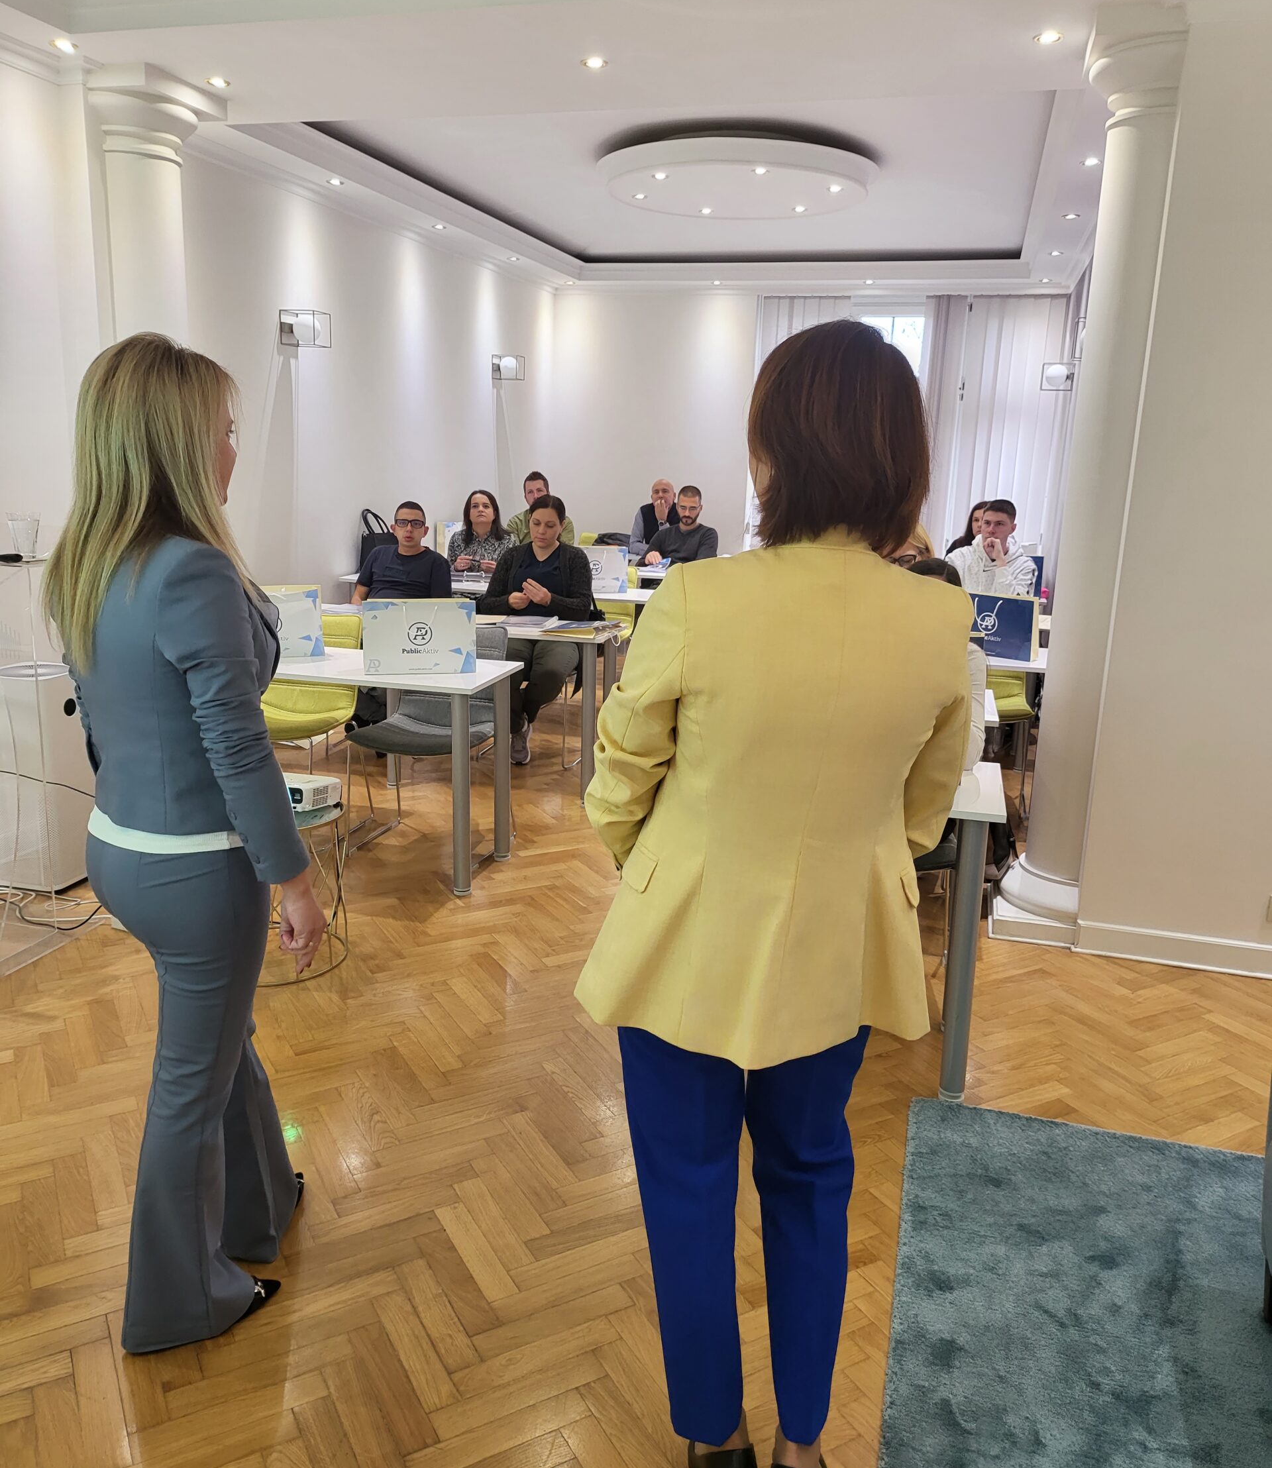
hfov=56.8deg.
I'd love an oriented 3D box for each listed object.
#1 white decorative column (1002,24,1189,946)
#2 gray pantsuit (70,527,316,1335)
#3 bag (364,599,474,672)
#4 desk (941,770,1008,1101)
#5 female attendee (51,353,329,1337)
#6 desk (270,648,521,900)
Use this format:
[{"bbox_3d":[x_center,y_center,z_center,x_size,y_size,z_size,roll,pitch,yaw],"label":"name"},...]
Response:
[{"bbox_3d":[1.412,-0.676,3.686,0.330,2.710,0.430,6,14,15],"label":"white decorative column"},{"bbox_3d":[-0.743,0.355,2.019,0.460,1.380,0.410,13,18,38],"label":"gray pantsuit"},{"bbox_3d":[-0.773,-0.348,4.201,0.385,0.258,0.100,-2,14,-17],"label":"bag"},{"bbox_3d":[0.411,0.446,3.106,1.000,0.750,0.530,6,14,15],"label":"desk"},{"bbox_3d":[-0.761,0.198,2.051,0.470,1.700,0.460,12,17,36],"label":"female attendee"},{"bbox_3d":[-1.033,0.105,4.308,1.150,0.750,0.540,6,14,15],"label":"desk"}]

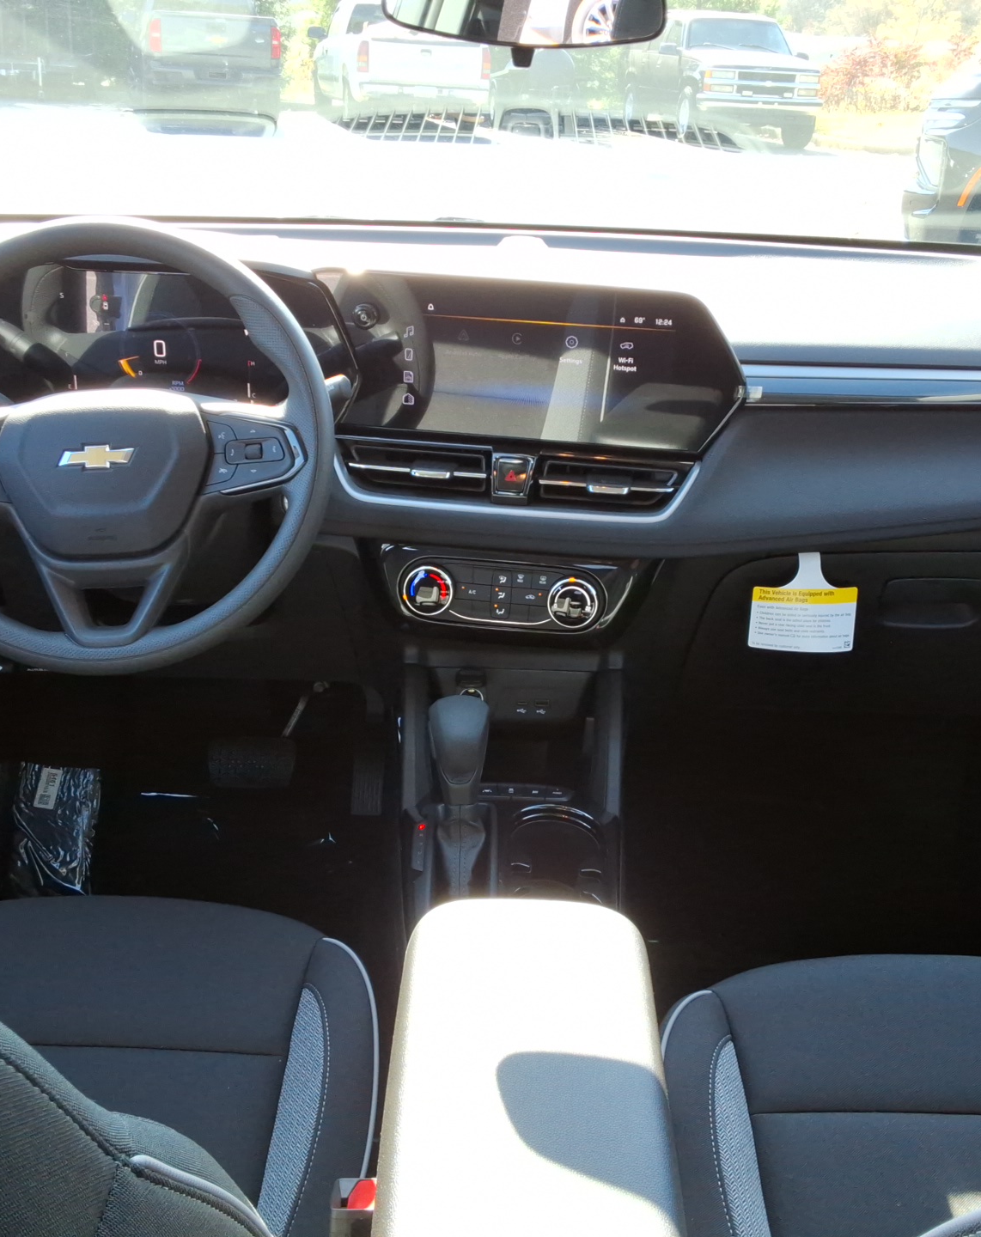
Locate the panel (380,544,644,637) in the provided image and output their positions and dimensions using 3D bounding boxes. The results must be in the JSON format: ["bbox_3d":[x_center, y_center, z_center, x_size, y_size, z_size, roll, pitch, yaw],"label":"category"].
[{"bbox_3d":[0.019,-0.024,1.200,0.234,0.070,0.035,5,3,6],"label":"panel"}]

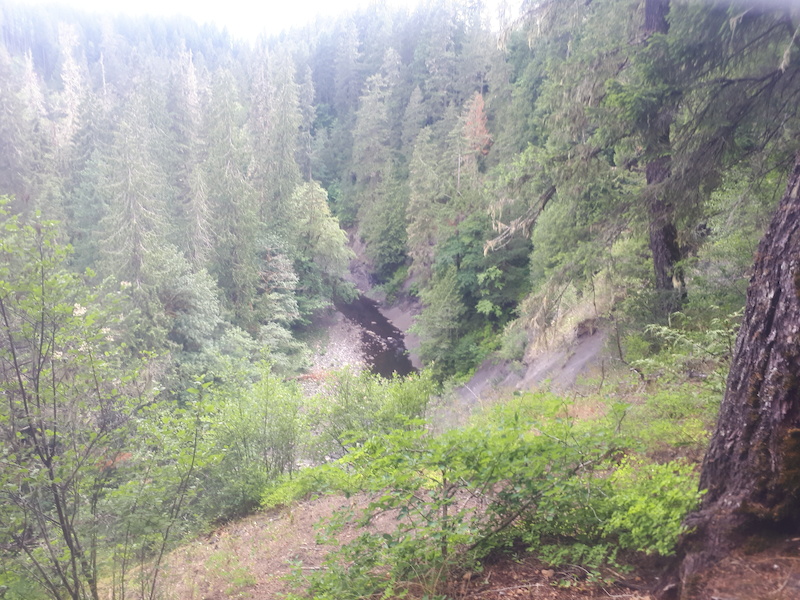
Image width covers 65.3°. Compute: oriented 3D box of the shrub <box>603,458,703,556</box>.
[{"bbox_3d":[1.335,1.100,3.300,0.540,0.460,0.500,0,12,0],"label":"shrub"}]

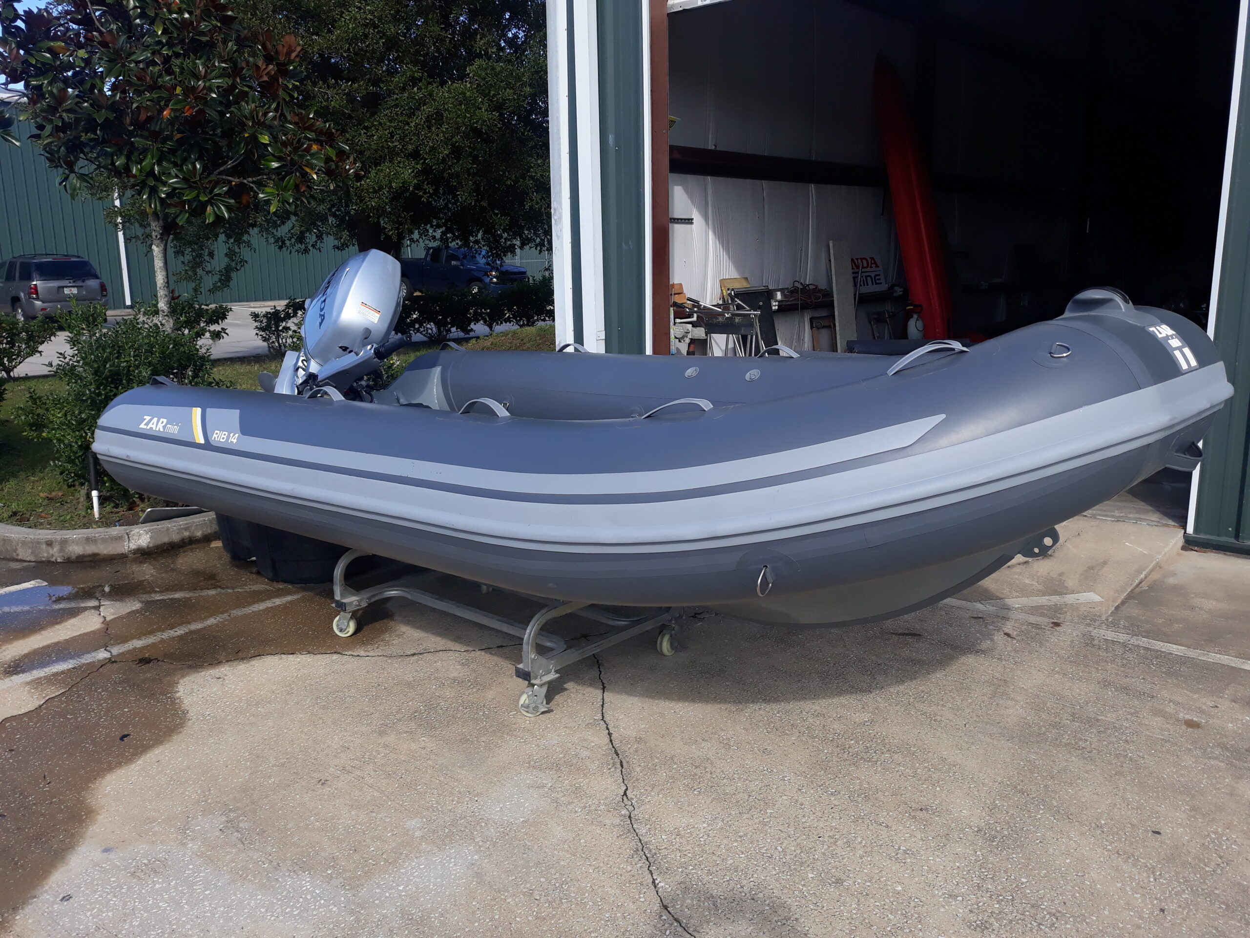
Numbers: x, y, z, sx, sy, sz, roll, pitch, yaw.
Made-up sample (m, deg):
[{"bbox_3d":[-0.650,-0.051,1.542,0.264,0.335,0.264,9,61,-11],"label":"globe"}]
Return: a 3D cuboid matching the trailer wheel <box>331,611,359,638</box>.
[{"bbox_3d":[-1.143,0.638,4.128,0.100,0.100,0.034,1,12,10],"label":"trailer wheel"}]

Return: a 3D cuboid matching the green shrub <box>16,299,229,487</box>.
[{"bbox_3d":[-3.258,-0.555,6.472,1.300,1.220,1.220,-7,13,-26],"label":"green shrub"}]

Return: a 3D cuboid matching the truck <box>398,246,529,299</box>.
[{"bbox_3d":[-5.998,-6.923,36.000,5.850,1.920,2.050,8,15,36],"label":"truck"}]

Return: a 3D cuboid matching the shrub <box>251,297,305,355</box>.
[{"bbox_3d":[-5.290,-2.207,15.524,0.900,0.880,0.870,-5,12,-18],"label":"shrub"}]

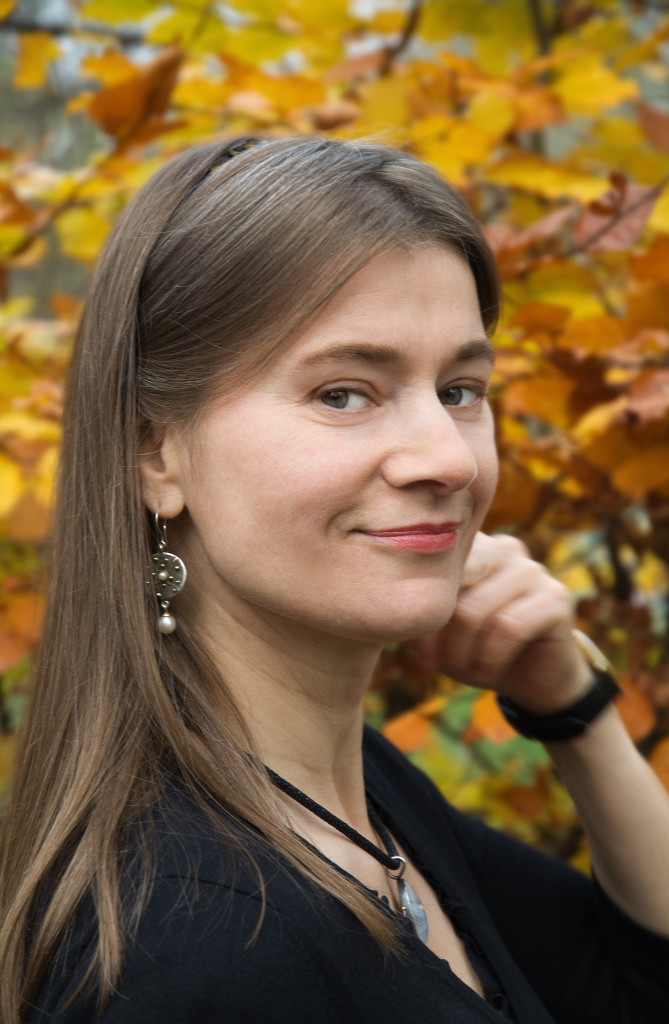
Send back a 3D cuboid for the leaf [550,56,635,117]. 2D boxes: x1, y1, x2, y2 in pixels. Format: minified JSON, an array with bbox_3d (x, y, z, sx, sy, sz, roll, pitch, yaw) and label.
[{"bbox_3d":[0.191,-0.313,2.050,0.062,0.044,0.028,0,2,0],"label":"leaf"}]

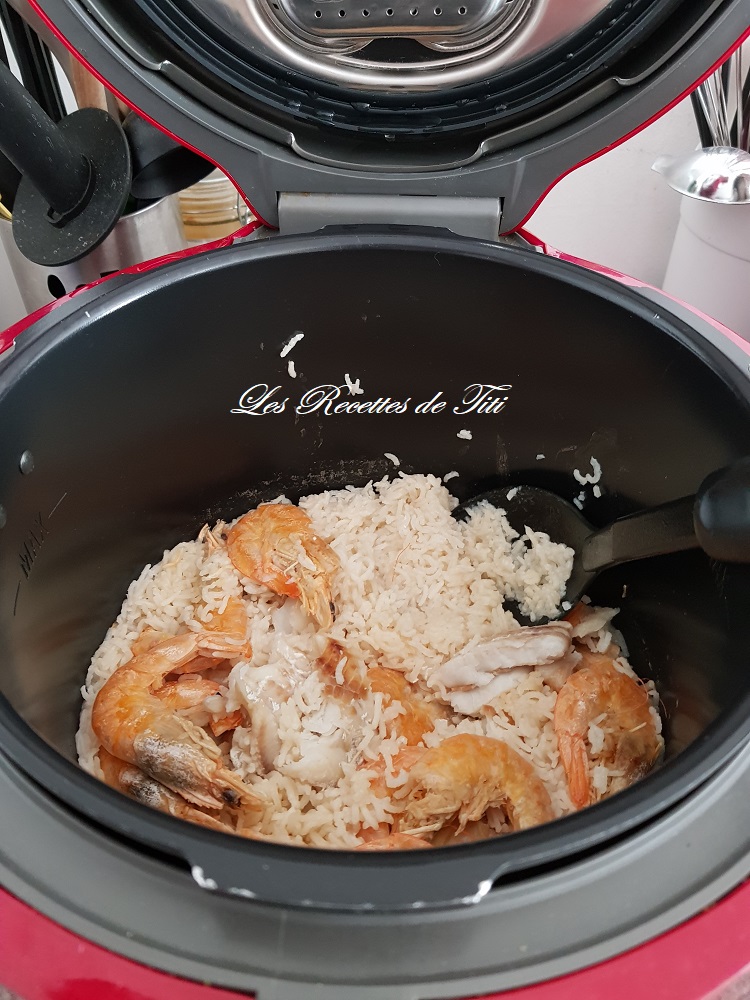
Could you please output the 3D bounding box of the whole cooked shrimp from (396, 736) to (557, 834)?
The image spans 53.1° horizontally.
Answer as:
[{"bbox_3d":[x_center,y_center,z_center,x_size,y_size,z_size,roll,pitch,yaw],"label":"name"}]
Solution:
[{"bbox_3d":[0.033,0.101,0.254,0.059,0.022,0.044,-3,45,-4],"label":"whole cooked shrimp"}]

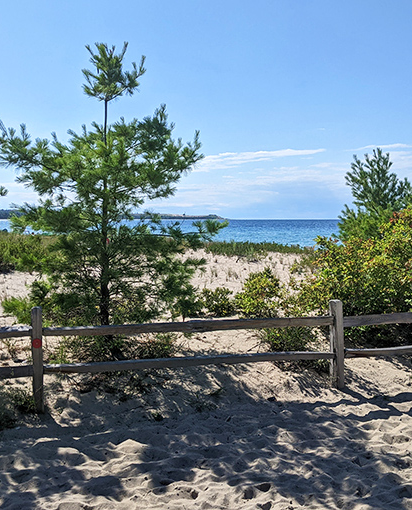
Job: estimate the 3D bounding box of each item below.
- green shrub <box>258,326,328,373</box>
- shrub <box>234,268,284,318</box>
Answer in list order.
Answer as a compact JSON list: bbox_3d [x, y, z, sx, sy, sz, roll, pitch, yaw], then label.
[{"bbox_3d":[0.982,1.027,5.950,0.780,0.500,0.620,0,4,0],"label":"green shrub"},{"bbox_3d":[0.797,0.560,7.900,0.740,0.720,0.680,0,4,0],"label":"shrub"}]

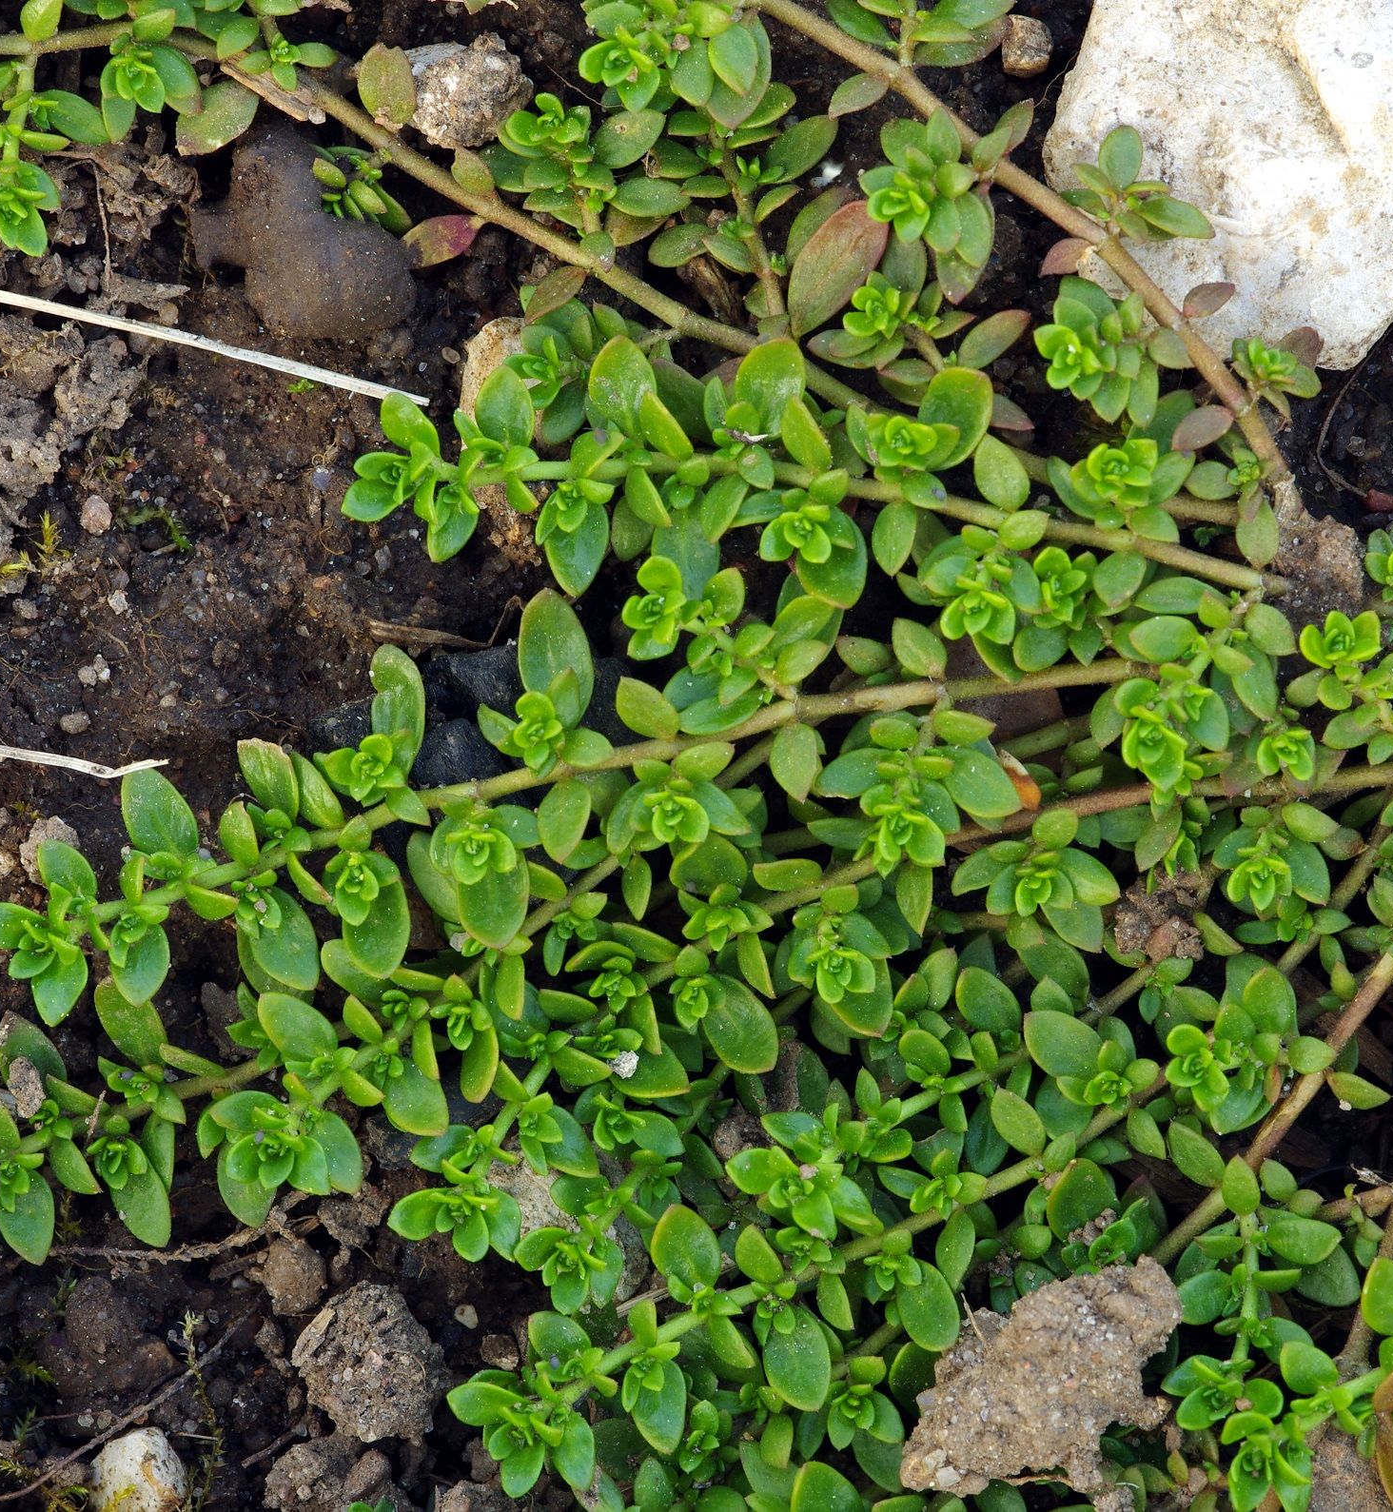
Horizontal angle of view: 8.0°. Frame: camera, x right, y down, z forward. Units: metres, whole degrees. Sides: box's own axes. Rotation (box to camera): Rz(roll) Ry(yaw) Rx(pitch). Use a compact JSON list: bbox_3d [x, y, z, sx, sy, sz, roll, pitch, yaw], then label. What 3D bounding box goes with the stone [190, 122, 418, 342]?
[{"bbox_3d":[-0.028,-0.036,0.702,0.012,0.011,0.017,-42,83,-7],"label":"stone"}]

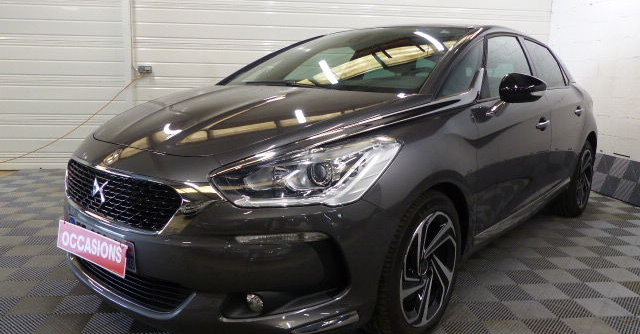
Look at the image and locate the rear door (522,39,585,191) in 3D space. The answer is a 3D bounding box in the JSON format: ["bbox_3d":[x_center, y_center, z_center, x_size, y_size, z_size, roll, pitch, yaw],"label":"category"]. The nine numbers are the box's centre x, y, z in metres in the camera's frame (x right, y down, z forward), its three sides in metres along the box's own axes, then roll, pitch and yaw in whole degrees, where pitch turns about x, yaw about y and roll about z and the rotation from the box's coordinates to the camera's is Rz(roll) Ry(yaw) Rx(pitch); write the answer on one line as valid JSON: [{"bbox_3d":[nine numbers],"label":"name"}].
[{"bbox_3d":[1.645,-0.363,3.407,0.270,1.030,0.970,9,13,40],"label":"rear door"}]

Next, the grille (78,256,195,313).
[{"bbox_3d":[-0.805,0.422,1.914,0.880,0.150,0.130,9,13,40],"label":"grille"}]

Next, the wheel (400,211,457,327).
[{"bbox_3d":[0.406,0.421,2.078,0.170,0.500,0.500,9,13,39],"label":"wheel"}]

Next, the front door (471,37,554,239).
[{"bbox_3d":[1.004,-0.240,2.677,0.270,1.060,1.140,9,13,40],"label":"front door"}]

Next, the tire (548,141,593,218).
[{"bbox_3d":[2.172,0.077,4.128,0.240,0.670,0.670,9,13,40],"label":"tire"}]

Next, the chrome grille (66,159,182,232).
[{"bbox_3d":[-0.811,0.099,1.845,0.880,0.190,0.130,9,13,40],"label":"chrome grille"}]

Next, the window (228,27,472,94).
[{"bbox_3d":[0.184,-0.656,2.870,1.380,0.160,0.980,9,38,40],"label":"window"}]

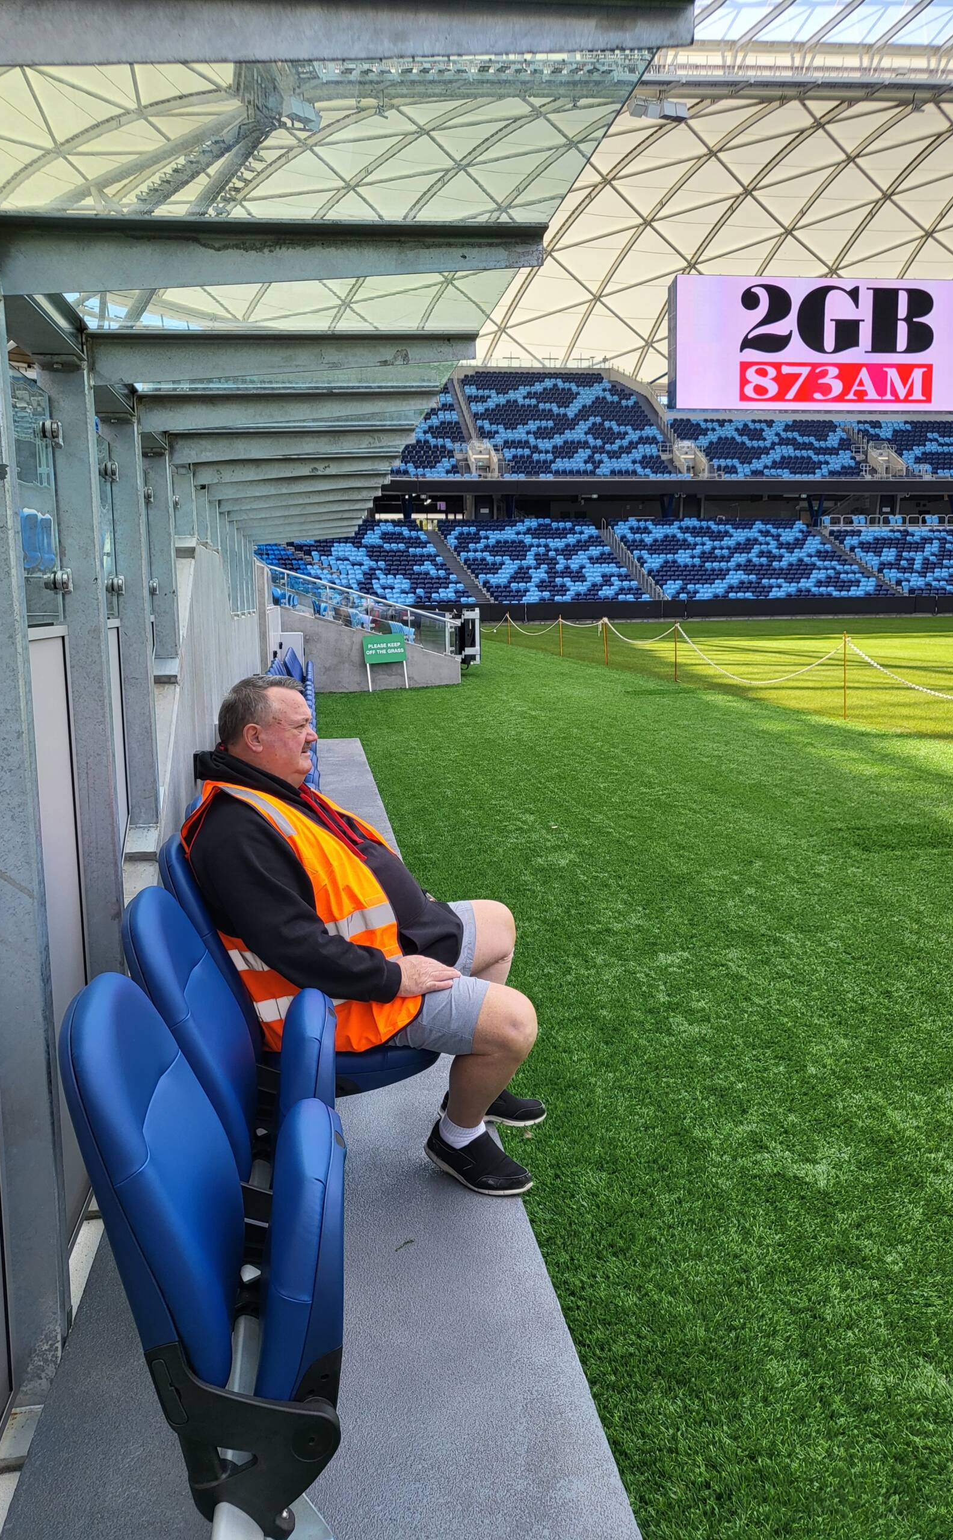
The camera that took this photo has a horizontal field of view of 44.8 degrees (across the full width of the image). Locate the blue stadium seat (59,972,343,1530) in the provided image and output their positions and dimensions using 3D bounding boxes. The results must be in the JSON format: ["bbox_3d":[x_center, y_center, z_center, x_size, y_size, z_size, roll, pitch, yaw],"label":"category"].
[{"bbox_3d":[-0.415,0.721,1.888,0.420,0.825,0.500,-2,9,-8],"label":"blue stadium seat"}]

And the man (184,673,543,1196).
[{"bbox_3d":[-0.256,0.387,2.941,0.860,1.270,0.580,-2,9,-8],"label":"man"}]

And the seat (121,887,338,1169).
[{"bbox_3d":[-0.489,0.645,2.400,0.420,0.825,0.500,-2,9,-8],"label":"seat"}]

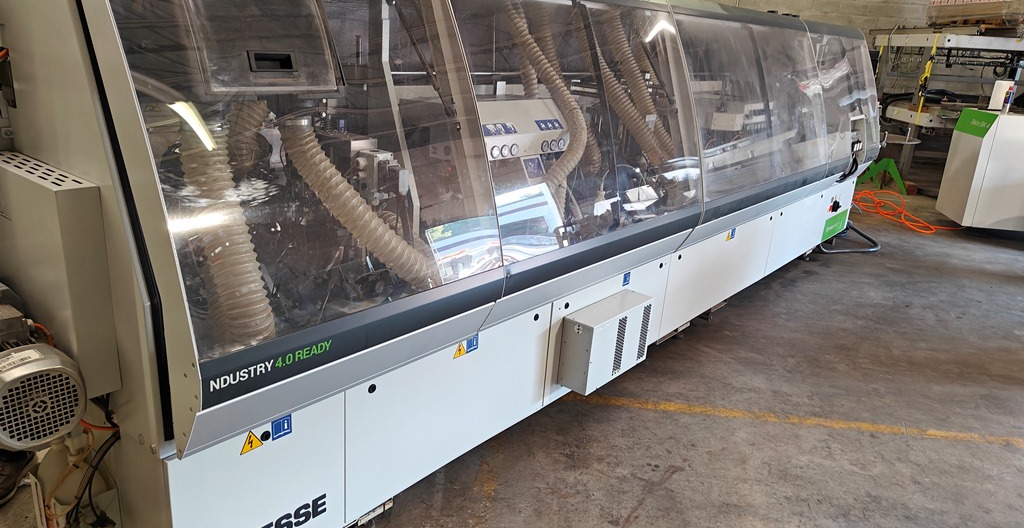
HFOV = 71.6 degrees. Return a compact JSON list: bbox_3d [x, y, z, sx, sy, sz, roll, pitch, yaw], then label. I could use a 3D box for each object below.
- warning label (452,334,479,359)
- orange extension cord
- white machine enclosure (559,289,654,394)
[{"bbox_3d":[-0.151,0.276,2.392,0.005,0.058,0.120,18,22,35],"label":"warning label"},{"bbox_3d":[4.210,-0.632,7.877,0.876,0.060,2.249,6,18,5],"label":"orange extension cord"},{"bbox_3d":[0.410,0.325,3.049,0.142,0.298,0.493,18,22,35],"label":"white machine enclosure"}]

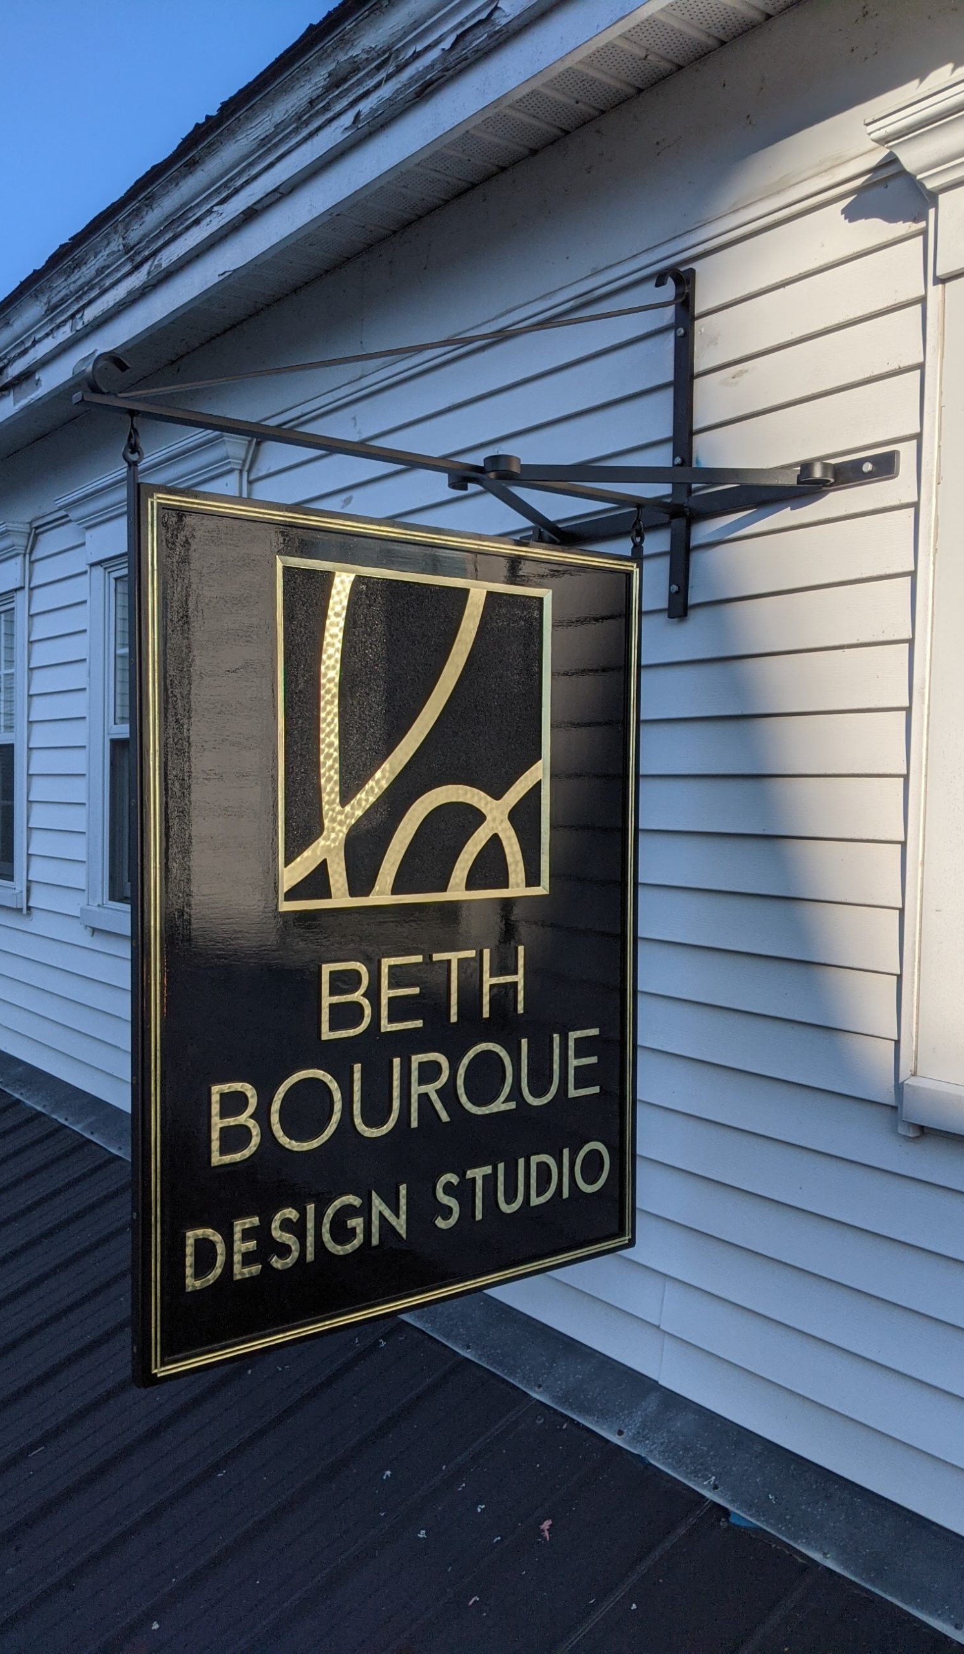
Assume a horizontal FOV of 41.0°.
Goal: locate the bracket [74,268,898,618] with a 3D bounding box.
[{"bbox_3d":[-0.079,-0.674,1.979,1.116,0.612,0.910,-1,3,-38],"label":"bracket"}]

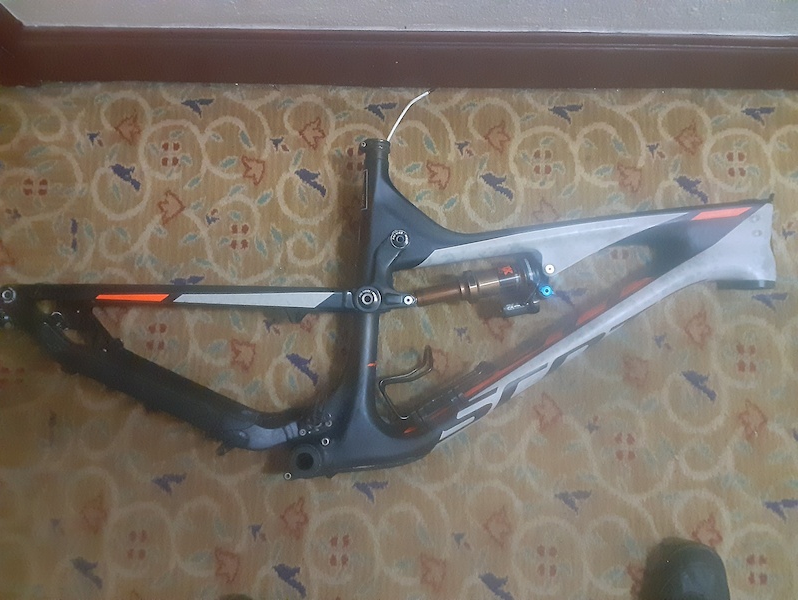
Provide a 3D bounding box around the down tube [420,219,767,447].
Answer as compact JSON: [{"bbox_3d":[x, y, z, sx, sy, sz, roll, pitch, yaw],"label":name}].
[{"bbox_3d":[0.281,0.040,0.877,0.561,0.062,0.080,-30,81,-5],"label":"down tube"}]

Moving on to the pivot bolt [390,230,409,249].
[{"bbox_3d":[0.001,-0.083,0.857,0.026,0.012,0.026,0,81,2],"label":"pivot bolt"}]

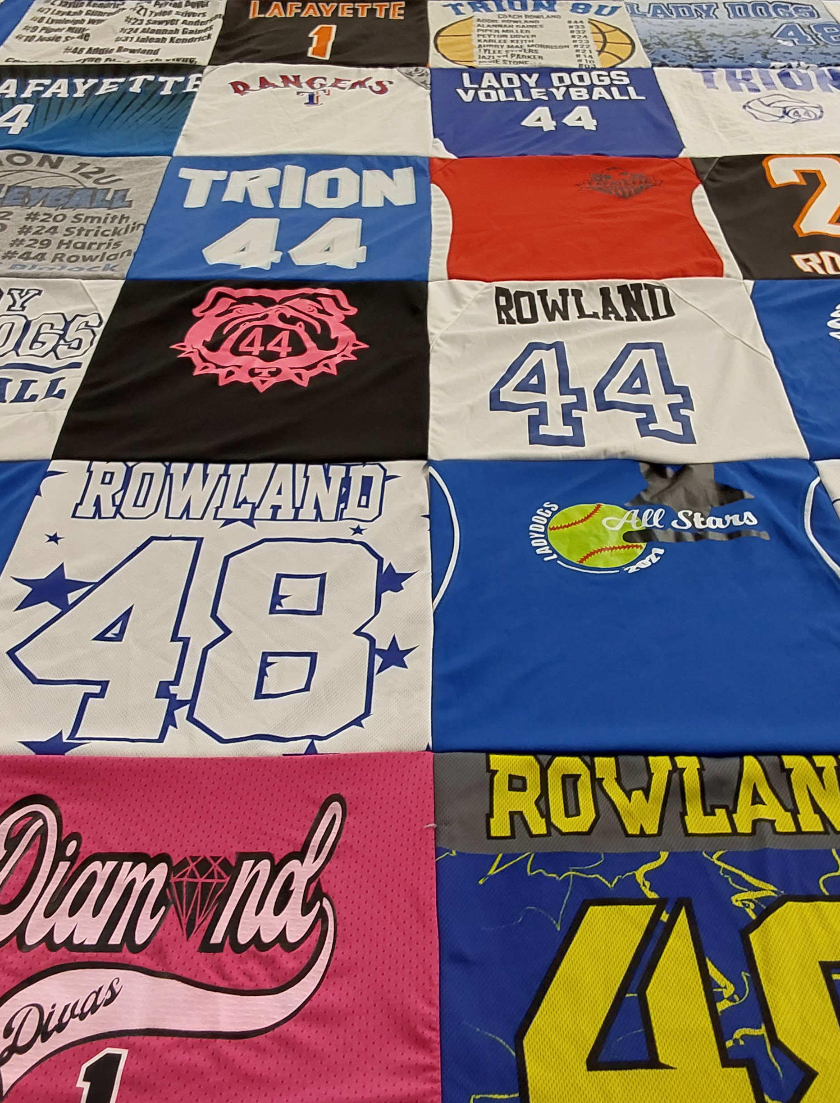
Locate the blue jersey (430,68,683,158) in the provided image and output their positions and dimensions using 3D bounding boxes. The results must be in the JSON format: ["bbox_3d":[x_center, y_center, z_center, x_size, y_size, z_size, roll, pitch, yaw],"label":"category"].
[{"bbox_3d":[0.193,-0.653,1.756,0.358,0.018,0.351,0,41,0],"label":"blue jersey"}]

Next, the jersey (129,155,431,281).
[{"bbox_3d":[-0.162,-0.425,1.494,0.349,0.018,0.348,0,41,0],"label":"jersey"}]

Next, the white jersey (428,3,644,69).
[{"bbox_3d":[0.194,-0.880,2.017,0.358,0.018,0.339,0,41,0],"label":"white jersey"}]

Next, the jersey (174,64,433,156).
[{"bbox_3d":[-0.162,-0.656,1.760,0.353,0.018,0.358,0,41,0],"label":"jersey"}]

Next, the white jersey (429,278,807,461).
[{"bbox_3d":[0.190,-0.197,1.230,0.359,0.018,0.348,0,41,0],"label":"white jersey"}]

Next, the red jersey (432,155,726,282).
[{"bbox_3d":[0.192,-0.424,1.492,0.359,0.018,0.347,0,41,0],"label":"red jersey"}]

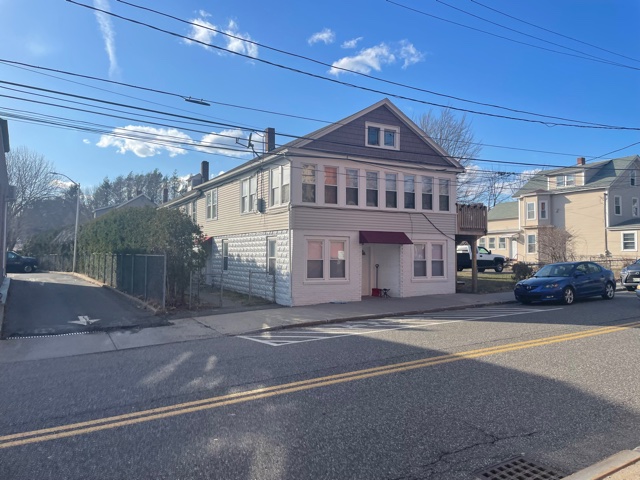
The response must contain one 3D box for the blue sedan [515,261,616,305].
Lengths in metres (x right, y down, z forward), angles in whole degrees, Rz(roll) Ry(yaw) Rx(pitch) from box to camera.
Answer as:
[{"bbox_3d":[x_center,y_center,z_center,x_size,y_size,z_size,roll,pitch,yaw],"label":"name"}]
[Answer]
[{"bbox_3d":[9.106,1.537,17.748,4.500,1.460,1.770,0,-2,-33],"label":"blue sedan"}]

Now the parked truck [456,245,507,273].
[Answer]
[{"bbox_3d":[11.352,1.427,35.998,5.800,1.920,2.000,1,-1,-24],"label":"parked truck"}]

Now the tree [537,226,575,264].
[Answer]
[{"bbox_3d":[16.156,0.587,32.970,2.700,3.030,2.600,1,-1,-29],"label":"tree"}]

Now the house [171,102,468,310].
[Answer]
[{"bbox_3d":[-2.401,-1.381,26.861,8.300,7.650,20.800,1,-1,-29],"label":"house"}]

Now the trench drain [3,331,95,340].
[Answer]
[{"bbox_3d":[-6.817,2.452,12.256,2.040,0.060,0.180,1,-1,-30],"label":"trench drain"}]

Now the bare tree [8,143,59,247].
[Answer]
[{"bbox_3d":[-30.783,-3.523,49.877,8.500,12.410,8.500,1,-1,-29],"label":"bare tree"}]

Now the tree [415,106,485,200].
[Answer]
[{"bbox_3d":[10.737,-4.529,40.862,7.500,13.890,7.500,1,-1,-29],"label":"tree"}]

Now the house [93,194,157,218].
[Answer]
[{"bbox_3d":[-19.947,-1.010,49.925,8.500,7.600,10.000,1,-1,-29],"label":"house"}]

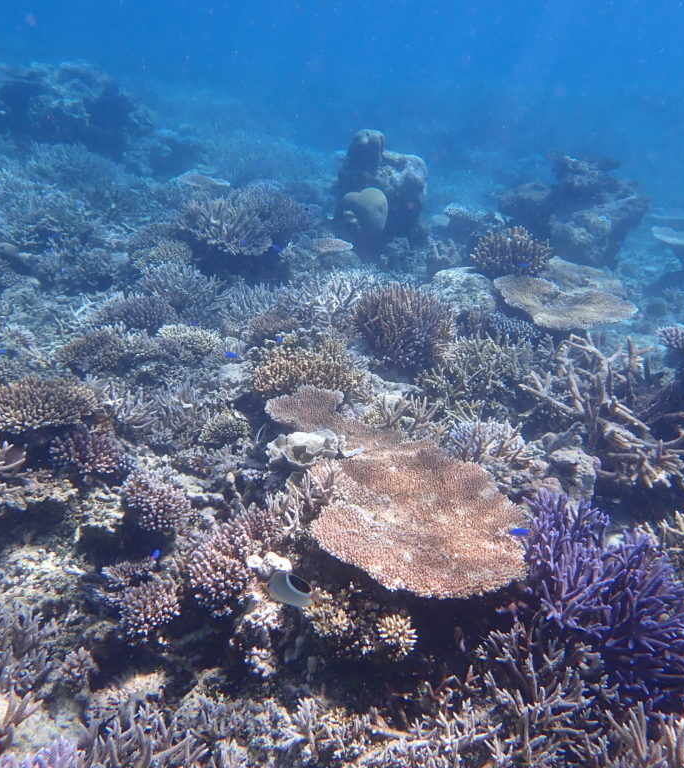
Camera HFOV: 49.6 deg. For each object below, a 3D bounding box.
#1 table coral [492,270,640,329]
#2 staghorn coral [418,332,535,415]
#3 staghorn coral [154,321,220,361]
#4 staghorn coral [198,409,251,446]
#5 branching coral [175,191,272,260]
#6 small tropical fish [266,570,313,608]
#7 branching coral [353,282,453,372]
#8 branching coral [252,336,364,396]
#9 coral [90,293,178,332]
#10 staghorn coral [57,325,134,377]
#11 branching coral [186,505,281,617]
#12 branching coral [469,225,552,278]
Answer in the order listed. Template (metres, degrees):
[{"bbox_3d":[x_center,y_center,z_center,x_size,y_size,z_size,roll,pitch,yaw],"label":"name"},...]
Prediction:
[{"bbox_3d":[0.922,-0.344,3.050,0.570,0.130,0.500,0,26,0],"label":"table coral"},{"bbox_3d":[0.476,-0.033,2.600,0.400,0.250,0.350,0,26,0],"label":"staghorn coral"},{"bbox_3d":[-0.602,-0.167,2.900,0.260,0.125,0.220,0,26,0],"label":"staghorn coral"},{"bbox_3d":[-0.373,0.138,2.350,0.165,0.105,0.150,0,26,0],"label":"staghorn coral"},{"bbox_3d":[-0.657,-0.879,4.100,0.540,0.340,0.460,0,26,0],"label":"branching coral"},{"bbox_3d":[-0.128,0.500,1.800,0.130,0.085,0.028,10,27,21],"label":"small tropical fish"},{"bbox_3d":[0.254,-0.237,3.100,0.410,0.340,0.380,2,25,5],"label":"branching coral"},{"bbox_3d":[-0.127,-0.066,2.800,0.420,0.210,0.350,-1,25,-3],"label":"branching coral"},{"bbox_3d":[-0.898,-0.309,3.200,0.370,0.140,0.320,0,26,0],"label":"coral"},{"bbox_3d":[-1.029,-0.136,3.100,0.320,0.190,0.290,-9,26,-18],"label":"staghorn coral"},{"bbox_3d":[-0.252,0.410,1.720,0.220,0.220,0.240,0,26,0],"label":"branching coral"},{"bbox_3d":[0.911,-0.717,4.000,0.450,0.280,0.410,6,26,12],"label":"branching coral"}]

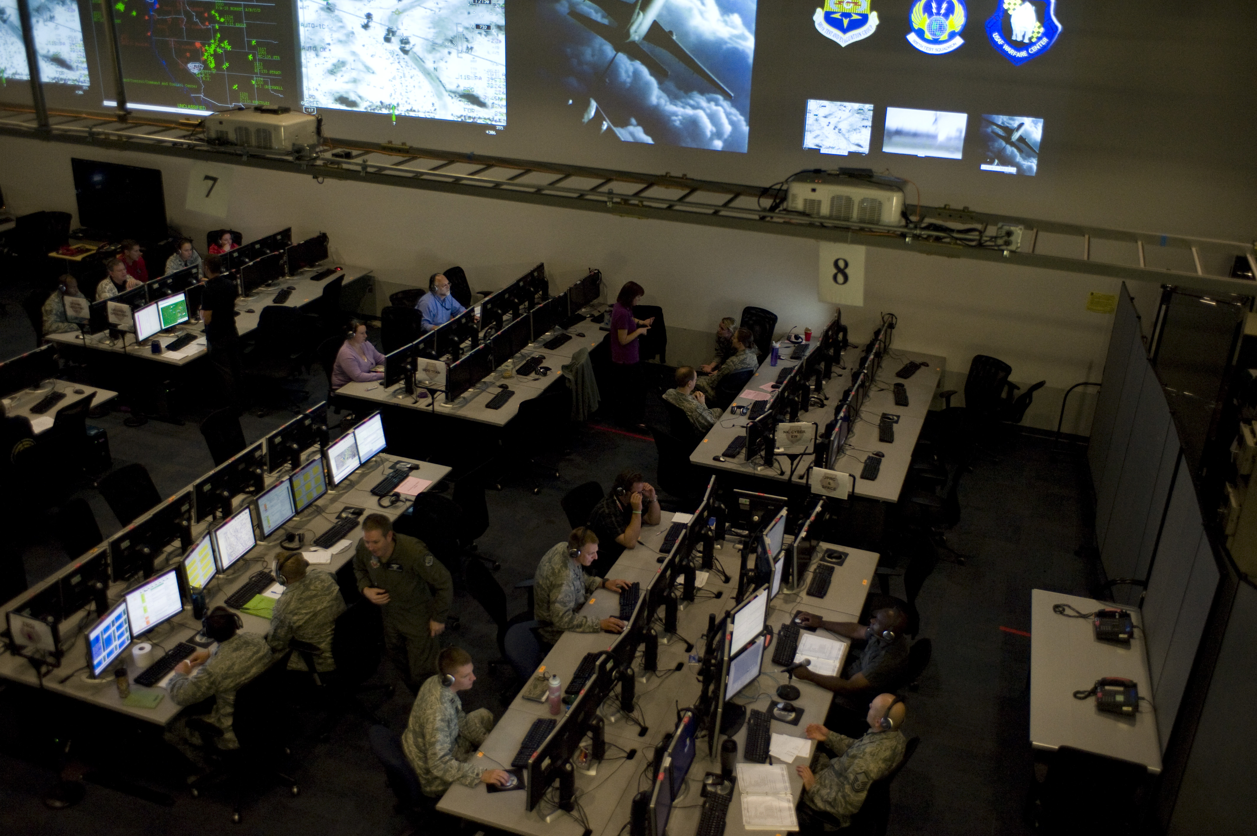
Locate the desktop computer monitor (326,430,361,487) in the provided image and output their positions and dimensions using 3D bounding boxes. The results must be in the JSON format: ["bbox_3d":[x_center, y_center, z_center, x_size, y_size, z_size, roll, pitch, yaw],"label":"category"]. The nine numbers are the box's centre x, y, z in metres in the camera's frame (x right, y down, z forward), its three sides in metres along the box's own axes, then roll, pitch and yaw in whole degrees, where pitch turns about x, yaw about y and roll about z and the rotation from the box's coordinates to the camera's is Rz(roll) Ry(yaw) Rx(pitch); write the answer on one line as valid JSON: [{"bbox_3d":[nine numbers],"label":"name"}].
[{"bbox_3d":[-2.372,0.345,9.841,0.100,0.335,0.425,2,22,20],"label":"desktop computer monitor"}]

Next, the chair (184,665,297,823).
[{"bbox_3d":[-2.435,1.904,7.498,0.670,1.040,0.660,10,25,17],"label":"chair"}]

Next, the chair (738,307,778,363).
[{"bbox_3d":[1.288,-0.627,13.524,0.660,1.060,0.660,19,29,33],"label":"chair"}]

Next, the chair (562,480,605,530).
[{"bbox_3d":[-0.151,1.115,9.602,0.660,1.050,0.660,17,29,29],"label":"chair"}]

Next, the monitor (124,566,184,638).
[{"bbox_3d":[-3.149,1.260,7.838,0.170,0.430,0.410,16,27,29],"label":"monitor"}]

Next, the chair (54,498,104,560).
[{"bbox_3d":[-4.065,1.117,9.037,0.600,0.960,0.600,10,24,16],"label":"chair"}]

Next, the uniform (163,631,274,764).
[{"bbox_3d":[-2.514,1.765,7.319,0.700,0.900,0.620,11,24,19],"label":"uniform"}]

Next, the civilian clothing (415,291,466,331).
[{"bbox_3d":[-2.170,-1.086,13.831,0.550,0.700,0.540,10,24,16],"label":"civilian clothing"}]

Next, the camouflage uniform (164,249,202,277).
[{"bbox_3d":[-5.507,-1.668,14.860,0.550,0.750,0.540,13,25,22],"label":"camouflage uniform"}]

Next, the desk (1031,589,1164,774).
[{"bbox_3d":[3.125,2.047,8.207,0.760,0.740,1.820,9,26,15],"label":"desk"}]

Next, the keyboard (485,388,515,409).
[{"bbox_3d":[-1.261,-0.183,11.769,0.147,0.032,0.450,10,26,16],"label":"keyboard"}]

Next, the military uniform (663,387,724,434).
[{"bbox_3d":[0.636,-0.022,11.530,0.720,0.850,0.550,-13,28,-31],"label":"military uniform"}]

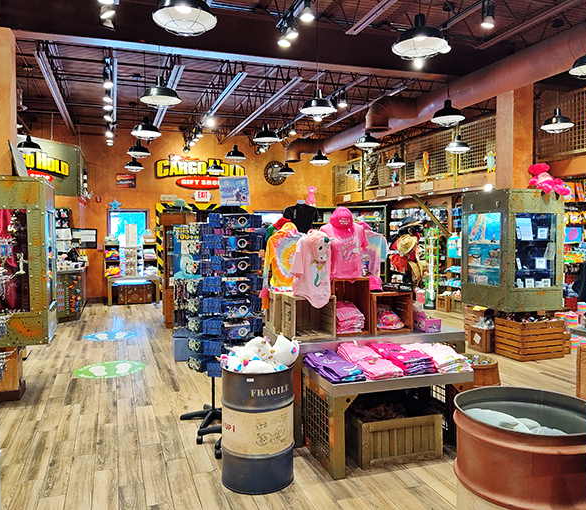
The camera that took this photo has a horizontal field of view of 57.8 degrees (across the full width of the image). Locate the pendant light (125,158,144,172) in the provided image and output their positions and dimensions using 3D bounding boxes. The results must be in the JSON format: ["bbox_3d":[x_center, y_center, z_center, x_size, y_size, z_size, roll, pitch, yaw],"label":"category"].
[{"bbox_3d":[-2.954,-1.713,9.882,0.365,0.285,0.365,-1,2,-19],"label":"pendant light"}]

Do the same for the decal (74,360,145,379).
[{"bbox_3d":[-2.124,1.332,6.175,0.820,0.006,0.820,-1,3,-24],"label":"decal"}]

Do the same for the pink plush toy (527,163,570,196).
[{"bbox_3d":[3.049,-0.901,6.330,0.400,0.400,0.280,-1,3,-18],"label":"pink plush toy"}]

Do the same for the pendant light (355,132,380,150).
[{"bbox_3d":[1.044,-1.617,7.431,0.365,0.285,0.365,0,2,0],"label":"pendant light"}]

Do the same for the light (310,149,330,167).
[{"bbox_3d":[0.463,-1.655,9.097,0.365,0.275,0.365,0,3,0],"label":"light"}]

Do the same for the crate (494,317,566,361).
[{"bbox_3d":[3.011,1.059,6.766,0.650,0.450,0.480,-1,3,-18],"label":"crate"}]

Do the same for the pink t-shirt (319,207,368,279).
[{"bbox_3d":[0.405,-0.087,4.216,0.370,0.570,0.220,-1,3,-18],"label":"pink t-shirt"}]

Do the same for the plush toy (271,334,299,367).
[{"bbox_3d":[-0.053,0.633,3.500,0.220,0.220,0.190,2,3,37],"label":"plush toy"}]

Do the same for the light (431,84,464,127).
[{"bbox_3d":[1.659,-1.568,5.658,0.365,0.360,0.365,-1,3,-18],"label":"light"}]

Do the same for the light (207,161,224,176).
[{"bbox_3d":[-1.511,-1.716,10.406,0.365,0.265,0.365,-1,3,-18],"label":"light"}]

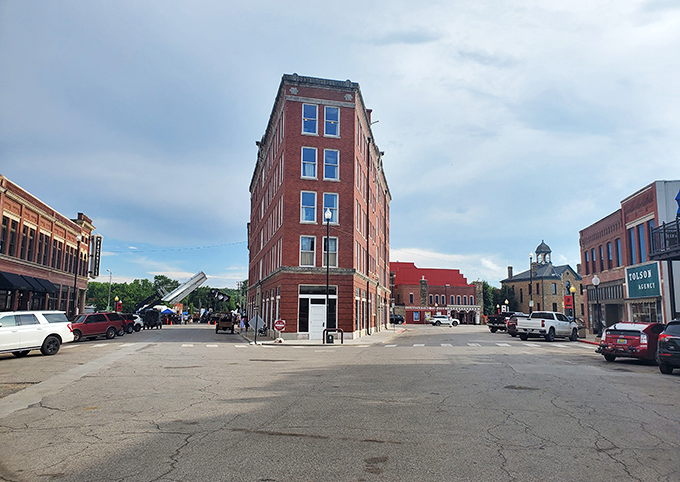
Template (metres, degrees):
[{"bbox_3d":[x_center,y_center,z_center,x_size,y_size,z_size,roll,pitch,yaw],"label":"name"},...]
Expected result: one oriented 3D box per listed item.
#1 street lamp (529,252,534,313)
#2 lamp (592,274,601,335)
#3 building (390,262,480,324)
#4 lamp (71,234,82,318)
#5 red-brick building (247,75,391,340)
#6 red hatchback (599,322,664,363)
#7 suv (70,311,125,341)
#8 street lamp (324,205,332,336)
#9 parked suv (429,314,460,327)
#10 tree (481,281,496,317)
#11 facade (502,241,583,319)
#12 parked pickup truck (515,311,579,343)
[{"bbox_3d":[17.725,4.710,46.835,0.450,7.401,0.450,1,-8,0],"label":"street lamp"},{"bbox_3d":[15.802,4.032,31.268,0.500,3.928,0.500,1,-8,0],"label":"lamp"},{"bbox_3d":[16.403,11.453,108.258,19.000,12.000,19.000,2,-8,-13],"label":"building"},{"bbox_3d":[-20.399,3.343,39.400,0.480,7.815,0.480,1,-8,0],"label":"lamp"},{"bbox_3d":[0.393,0.133,46.908,17.338,16.238,30.598,2,-8,-10],"label":"red-brick building"},{"bbox_3d":[11.961,3.919,20.264,1.750,1.490,4.500,-7,-11,43],"label":"red hatchback"},{"bbox_3d":[-18.363,6.219,37.267,2.000,1.930,5.200,-4,-10,31],"label":"suv"},{"bbox_3d":[-0.682,1.843,28.632,0.440,7.476,0.440,1,-8,0],"label":"street lamp"},{"bbox_3d":[16.078,12.360,79.067,4.750,1.740,1.920,2,-8,-10],"label":"parked suv"},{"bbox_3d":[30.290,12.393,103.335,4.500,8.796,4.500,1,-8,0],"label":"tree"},{"bbox_3d":[36.228,7.378,87.905,11.500,14.600,11.500,3,-9,-15],"label":"facade"},{"bbox_3d":[13.894,5.641,33.962,2.060,1.920,5.870,-7,-11,43],"label":"parked pickup truck"}]

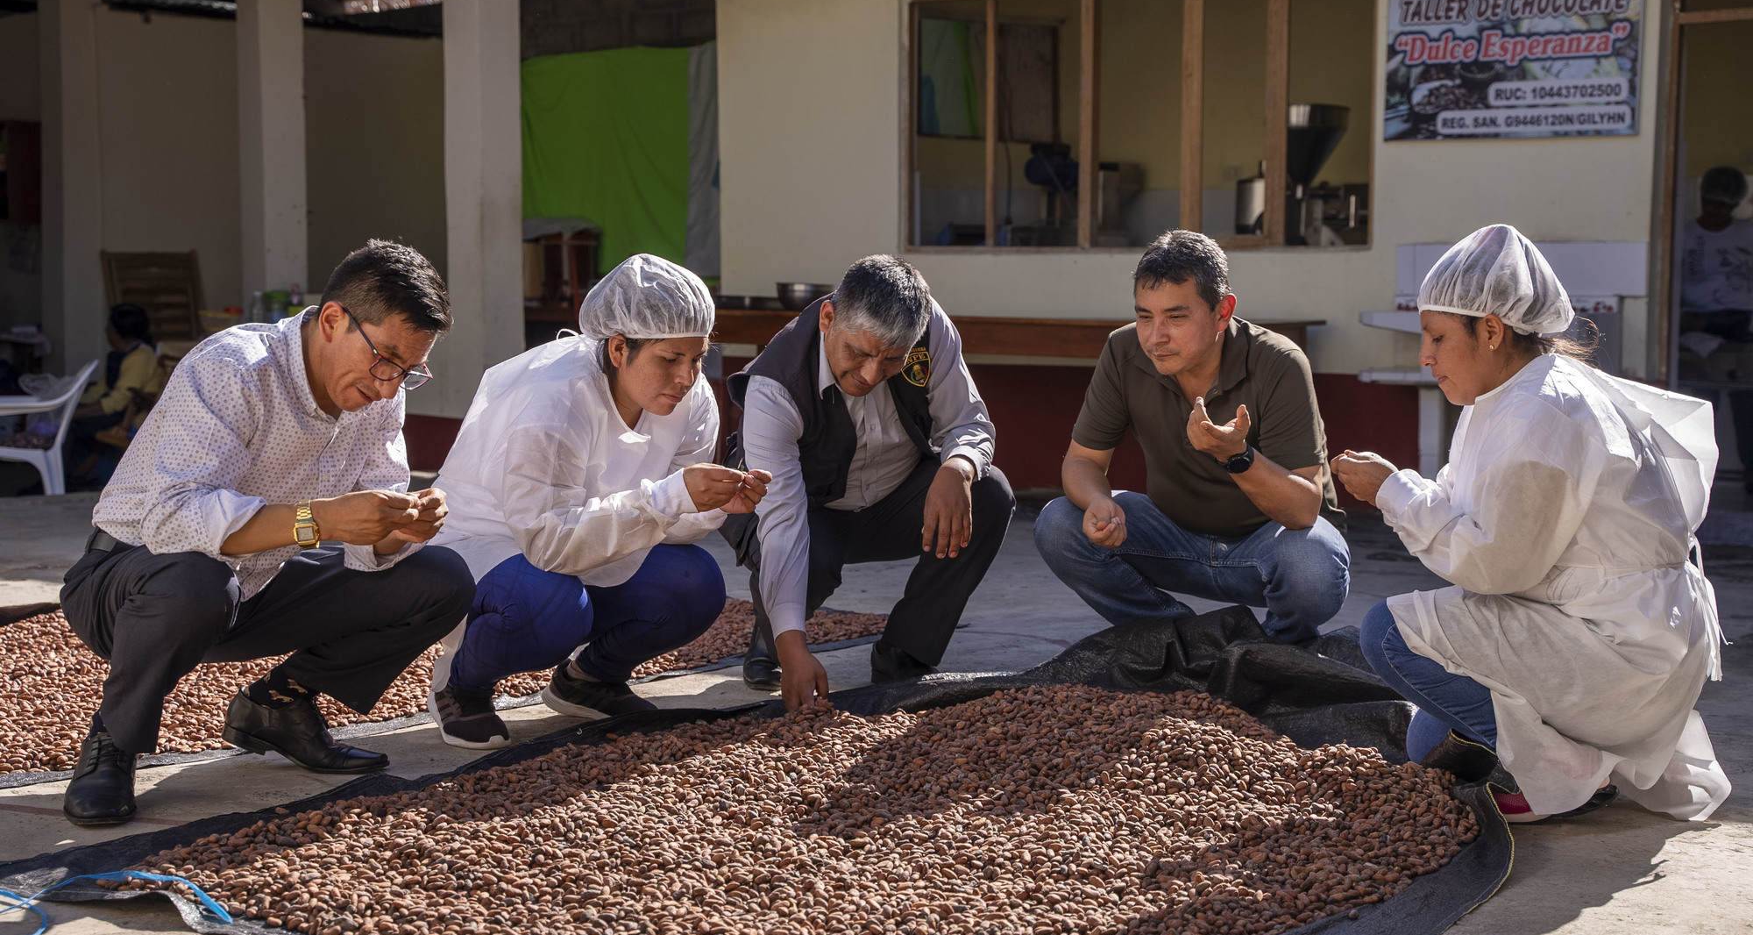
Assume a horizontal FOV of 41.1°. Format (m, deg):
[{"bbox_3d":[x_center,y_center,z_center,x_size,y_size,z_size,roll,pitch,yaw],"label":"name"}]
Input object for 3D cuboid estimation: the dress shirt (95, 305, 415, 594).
[{"bbox_3d":[-1.011,-0.024,3.783,0.440,0.470,0.480,3,6,33],"label":"dress shirt"}]

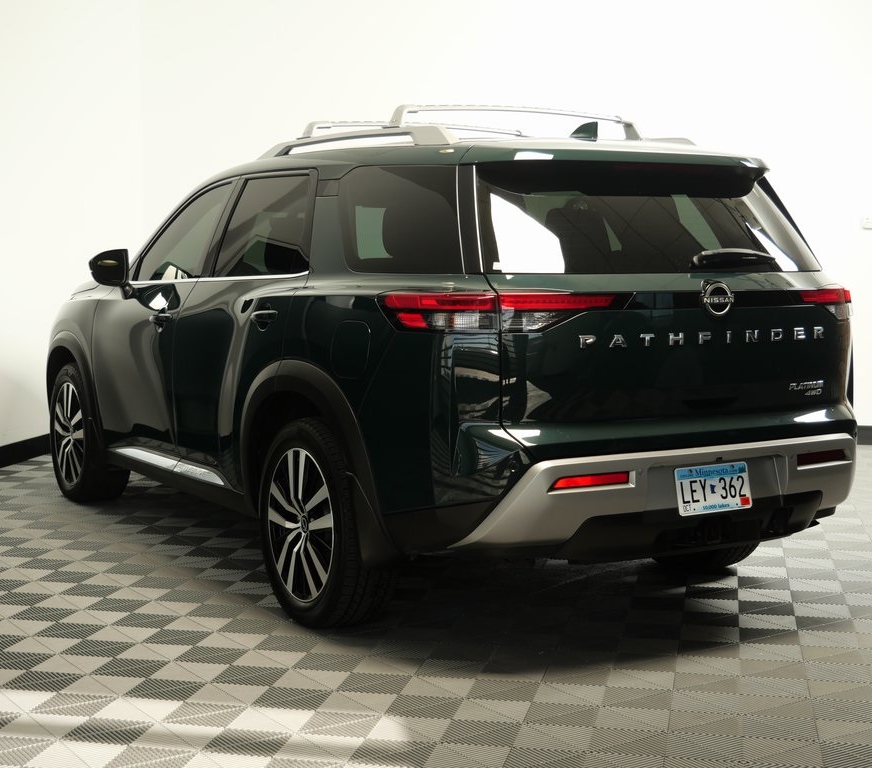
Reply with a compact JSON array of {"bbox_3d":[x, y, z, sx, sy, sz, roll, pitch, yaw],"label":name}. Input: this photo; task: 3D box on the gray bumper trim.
[{"bbox_3d":[0.858,0.328,4.455,1.780,0.295,0.250,-3,6,-31],"label":"gray bumper trim"}]

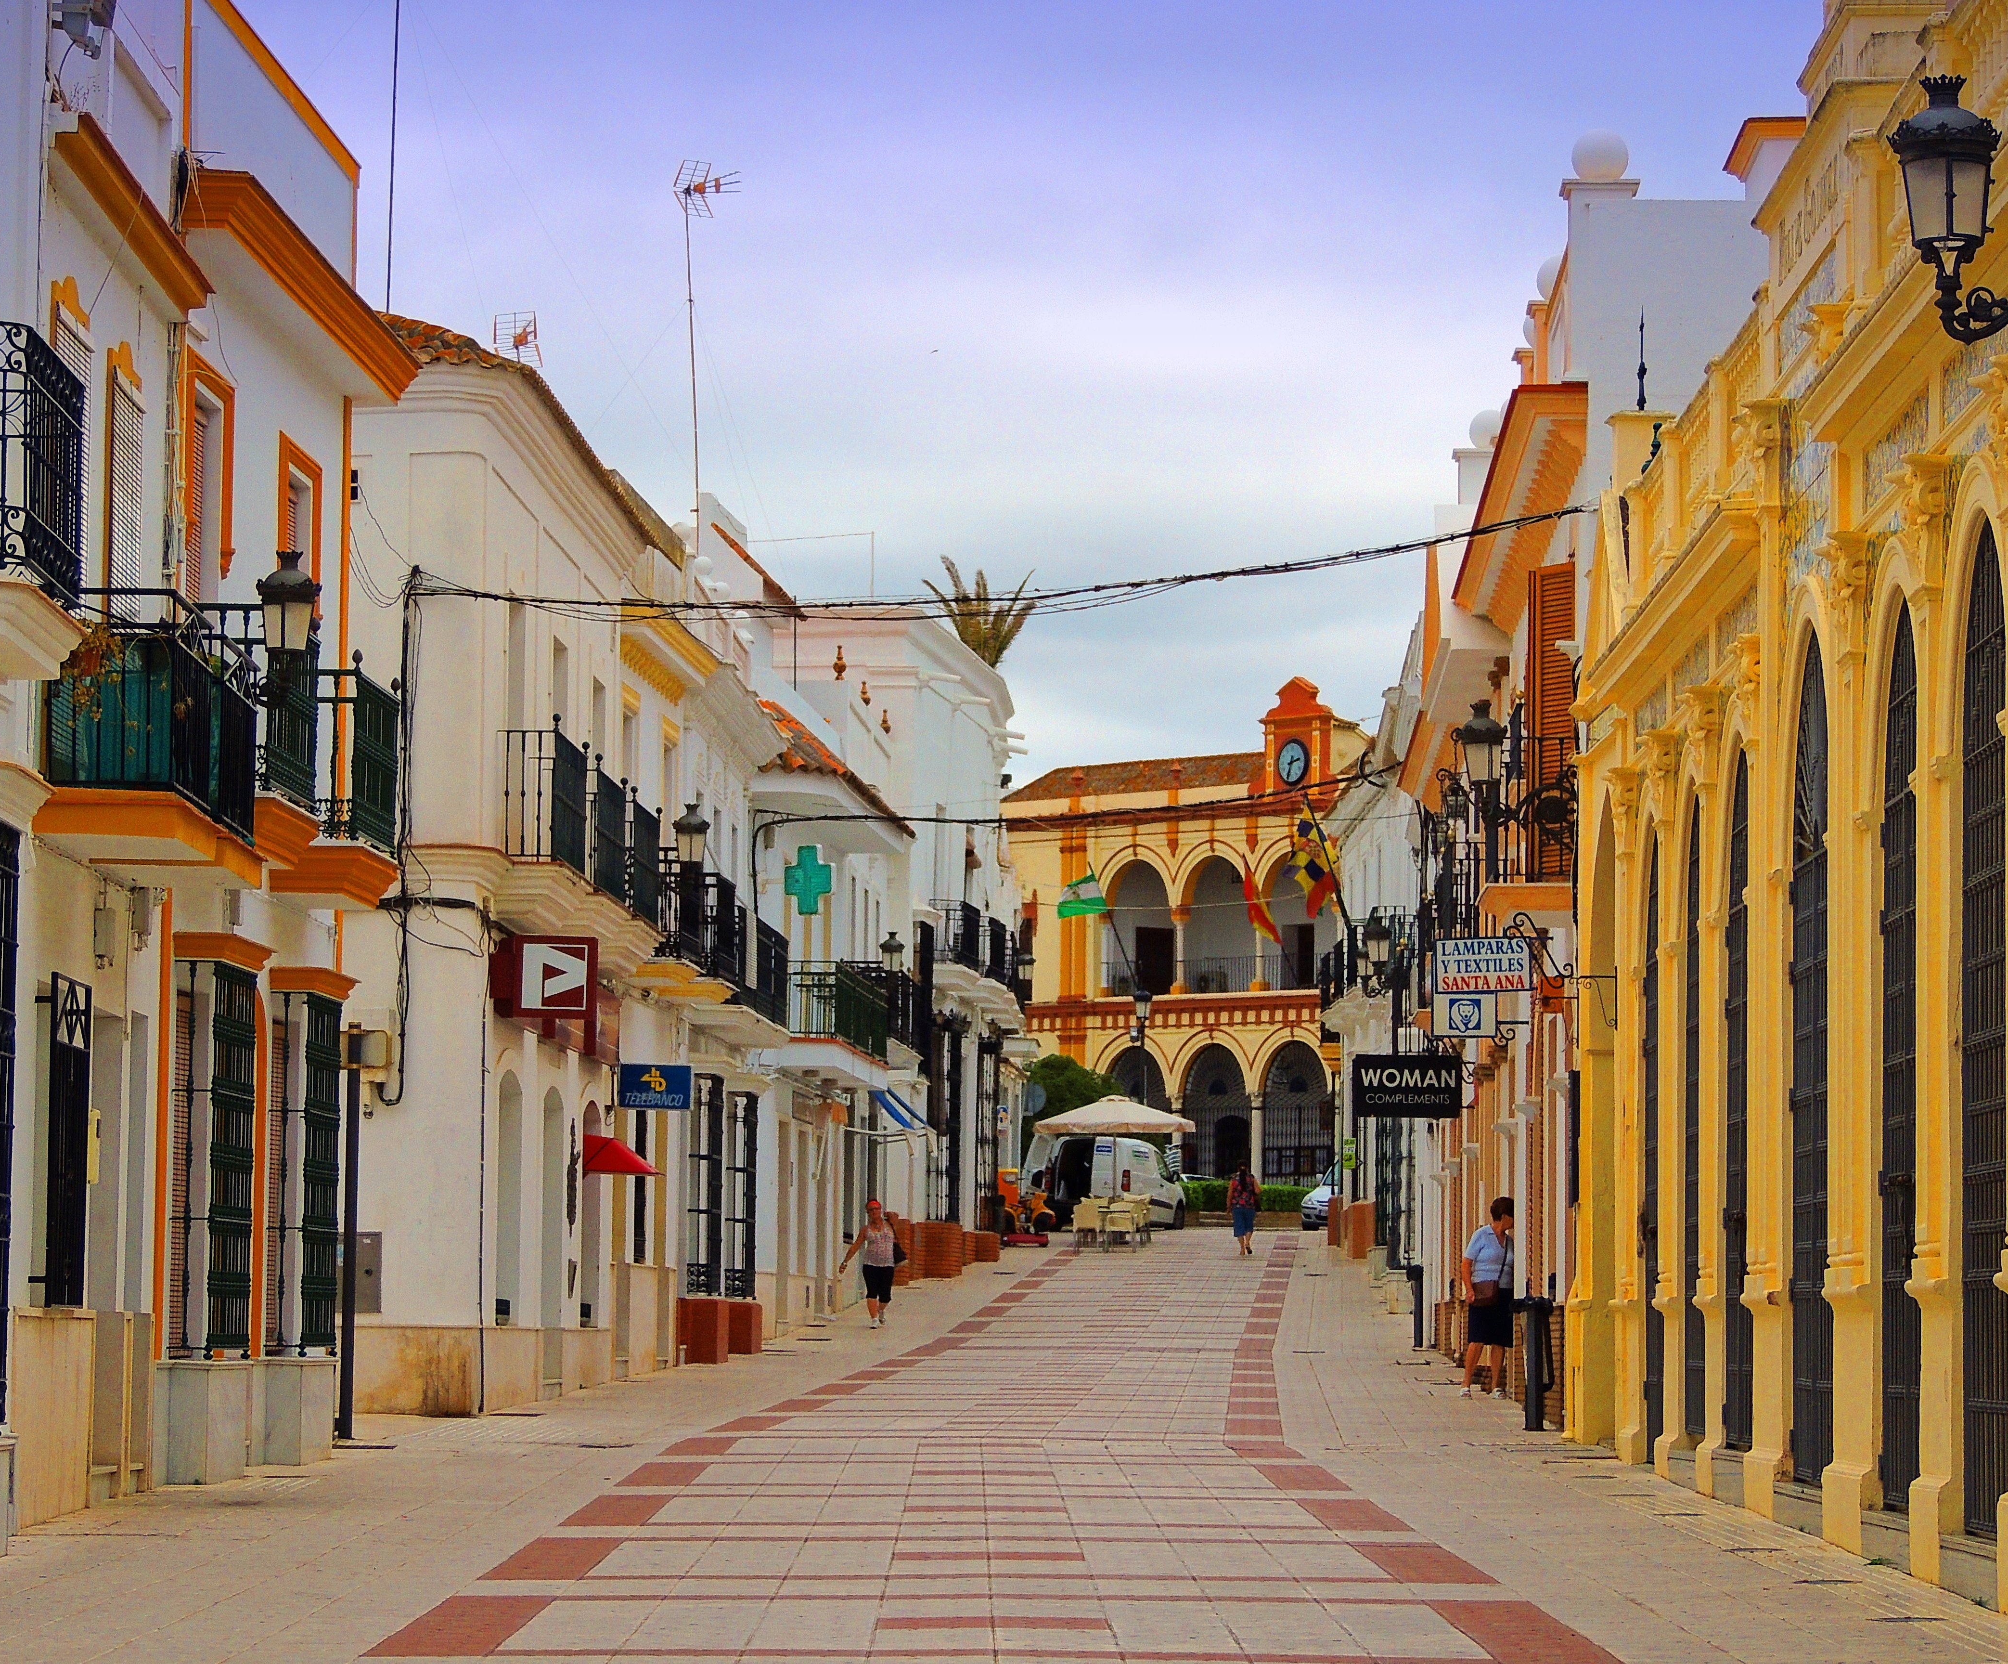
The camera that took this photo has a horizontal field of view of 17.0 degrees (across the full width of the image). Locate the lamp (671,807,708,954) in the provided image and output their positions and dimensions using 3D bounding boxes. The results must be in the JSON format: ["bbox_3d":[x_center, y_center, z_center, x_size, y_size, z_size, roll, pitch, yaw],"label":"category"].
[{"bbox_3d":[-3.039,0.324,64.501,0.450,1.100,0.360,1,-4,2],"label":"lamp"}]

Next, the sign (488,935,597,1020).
[{"bbox_3d":[-3.423,1.083,50.059,0.820,0.630,0.200,0,-4,2],"label":"sign"}]

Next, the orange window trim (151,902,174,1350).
[{"bbox_3d":[-4.546,1.585,36.300,0.070,2.520,0.330,0,-4,2],"label":"orange window trim"}]

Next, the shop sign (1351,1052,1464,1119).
[{"bbox_3d":[4.231,2.669,70.500,1.130,0.680,0.140,1,-4,2],"label":"shop sign"}]

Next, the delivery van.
[{"bbox_3d":[2.287,7.031,133.363,1.820,1.820,4.380,-1,-5,16],"label":"delivery van"}]

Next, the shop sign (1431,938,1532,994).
[{"bbox_3d":[3.317,0.922,46.500,0.670,0.380,0.050,0,-4,7],"label":"shop sign"}]

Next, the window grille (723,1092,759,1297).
[{"bbox_3d":[-2.811,3.913,72.510,0.220,2.220,1.250,0,-4,3],"label":"window grille"}]

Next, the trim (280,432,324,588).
[{"bbox_3d":[-4.103,-1.723,39.349,0.070,1.060,1.380,0,-4,3],"label":"trim"}]

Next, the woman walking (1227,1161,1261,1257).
[{"bbox_3d":[4.097,6.434,114.846,0.550,1.610,0.400,1,-4,1],"label":"woman walking"}]

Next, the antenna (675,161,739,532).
[{"bbox_3d":[-3.181,-5.061,71.588,0.450,4.100,0.750,2,-6,-44],"label":"antenna"}]

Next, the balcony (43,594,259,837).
[{"bbox_3d":[-4.132,-0.527,32.797,0.600,0.950,3.610,1,-4,-1],"label":"balcony"}]

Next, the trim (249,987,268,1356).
[{"bbox_3d":[-4.386,1.989,39.600,0.100,2.170,0.350,0,-4,2],"label":"trim"}]

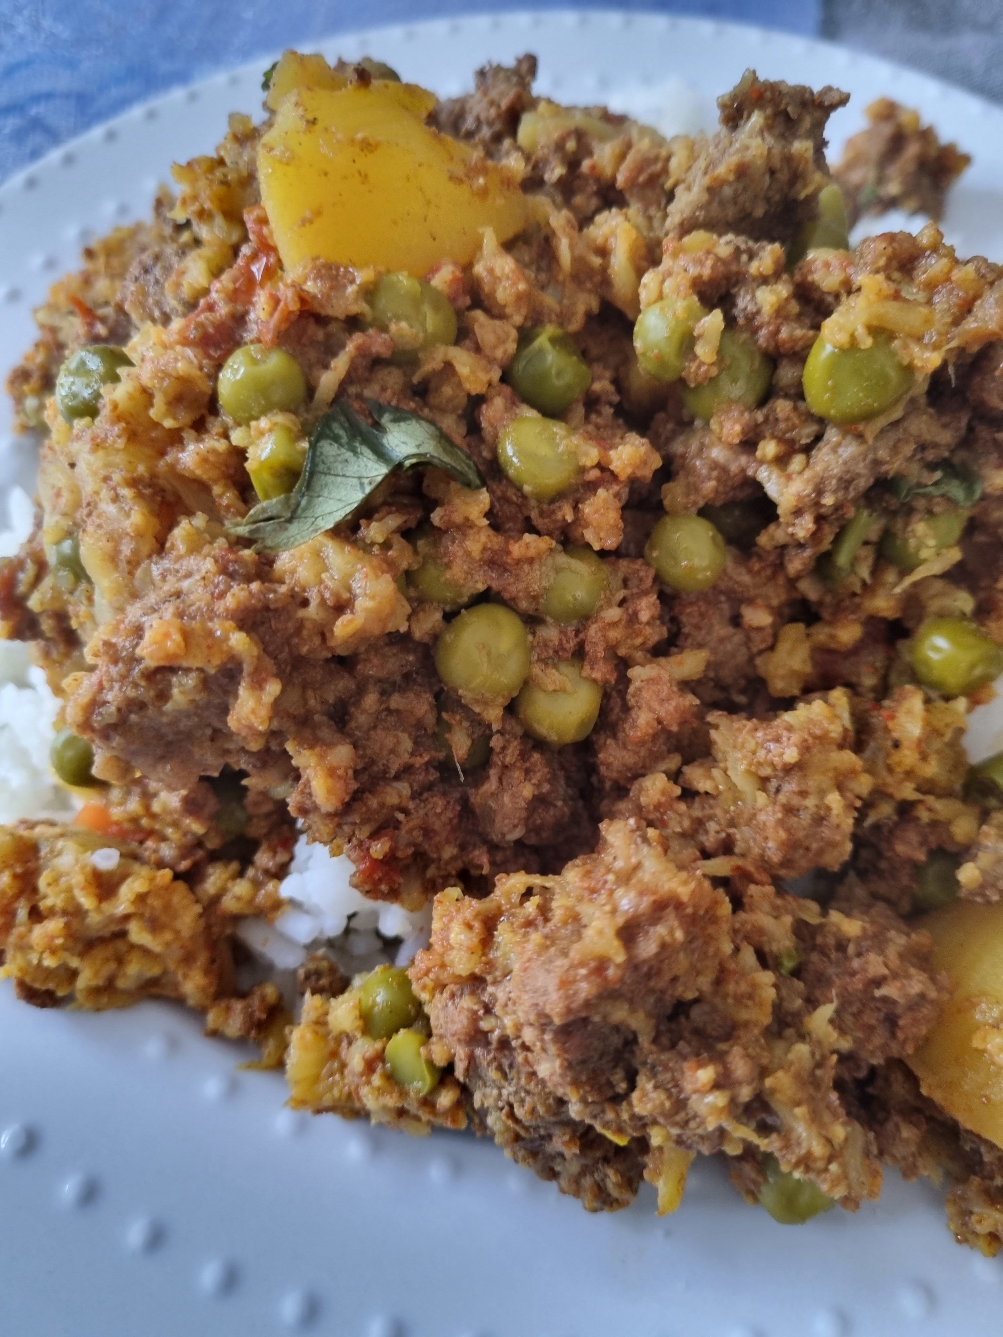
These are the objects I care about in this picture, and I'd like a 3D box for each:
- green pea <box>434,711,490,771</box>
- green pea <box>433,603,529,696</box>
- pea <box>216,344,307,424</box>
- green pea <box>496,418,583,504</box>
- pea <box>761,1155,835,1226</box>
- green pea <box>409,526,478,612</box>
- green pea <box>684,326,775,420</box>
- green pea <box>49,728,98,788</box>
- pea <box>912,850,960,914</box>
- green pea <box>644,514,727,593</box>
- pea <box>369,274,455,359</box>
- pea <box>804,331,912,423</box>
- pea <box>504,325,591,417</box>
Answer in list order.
[{"bbox_3d":[-0.004,0.007,0.109,0.008,0.008,0.008,-1,61,0],"label":"green pea"},{"bbox_3d":[-0.002,-0.002,0.102,0.010,0.010,0.010,-1,61,0],"label":"green pea"},{"bbox_3d":[-0.025,-0.029,0.103,0.009,0.009,0.009,-3,62,0],"label":"pea"},{"bbox_3d":[0.004,-0.023,0.111,0.009,0.009,0.009,-1,61,0],"label":"green pea"},{"bbox_3d":[0.035,0.061,0.119,0.009,0.009,0.009,-3,62,0],"label":"pea"},{"bbox_3d":[-0.006,-0.011,0.106,0.009,0.009,0.009,-3,62,0],"label":"green pea"},{"bbox_3d":[0.023,-0.031,0.104,0.009,0.009,0.009,-3,62,0],"label":"green pea"},{"bbox_3d":[-0.053,0.011,0.126,0.008,0.008,0.008,-1,61,0],"label":"green pea"},{"bbox_3d":[0.050,0.025,0.115,0.008,0.008,0.008,-1,61,0],"label":"pea"},{"bbox_3d":[0.020,-0.013,0.111,0.009,0.009,0.009,-3,62,0],"label":"green pea"},{"bbox_3d":[-0.009,-0.036,0.103,0.009,0.009,0.009,-3,62,0],"label":"pea"},{"bbox_3d":[0.038,-0.031,0.108,0.012,0.011,0.011,-1,61,0],"label":"pea"},{"bbox_3d":[0.005,-0.030,0.102,0.009,0.009,0.009,-3,62,0],"label":"pea"}]

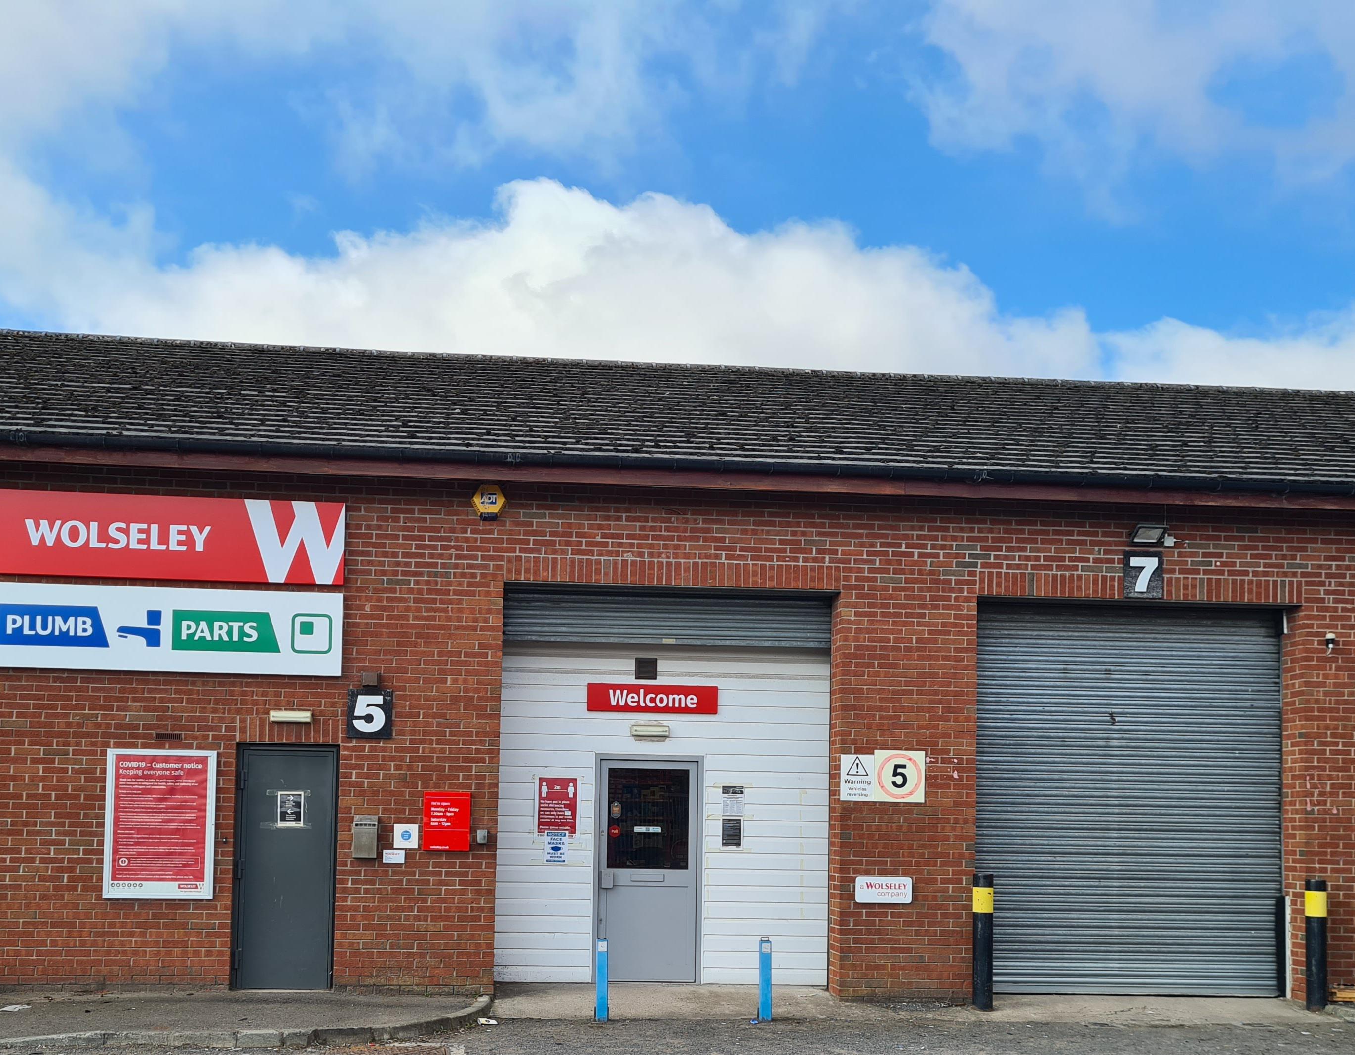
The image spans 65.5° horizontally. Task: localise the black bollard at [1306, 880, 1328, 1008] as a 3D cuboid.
[{"bbox_3d":[5.521,3.603,9.100,0.172,1.140,0.172,1,-2,-3],"label":"black bollard"}]

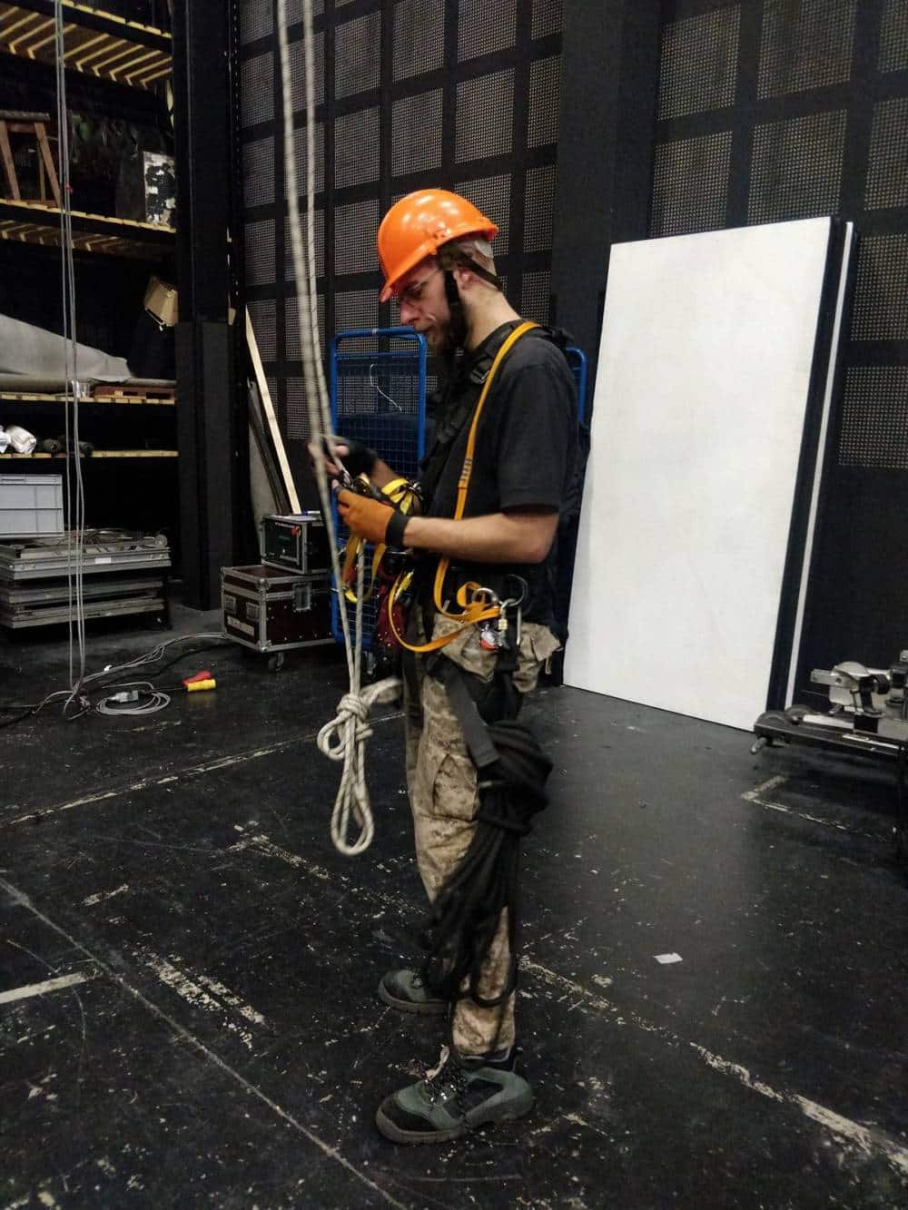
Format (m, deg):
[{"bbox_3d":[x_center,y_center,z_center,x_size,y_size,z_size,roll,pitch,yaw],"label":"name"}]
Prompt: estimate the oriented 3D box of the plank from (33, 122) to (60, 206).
[{"bbox_3d":[-2.689,-2.909,5.553,0.075,0.484,0.040,-20,22,-36],"label":"plank"}]

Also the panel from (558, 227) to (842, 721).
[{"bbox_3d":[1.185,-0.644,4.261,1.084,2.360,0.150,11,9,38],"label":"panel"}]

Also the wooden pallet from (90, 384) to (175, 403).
[{"bbox_3d":[-3.045,-1.925,7.527,0.800,0.140,1.100,-8,14,-41],"label":"wooden pallet"}]

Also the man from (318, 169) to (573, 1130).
[{"bbox_3d":[-0.038,0.127,1.690,0.480,1.790,0.540,2,12,0],"label":"man"}]

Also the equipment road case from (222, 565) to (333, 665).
[{"bbox_3d":[-0.963,0.041,5.110,0.700,0.534,0.500,-9,15,-40],"label":"equipment road case"}]

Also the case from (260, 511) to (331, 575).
[{"bbox_3d":[-0.865,-0.388,5.114,0.420,0.310,0.520,-9,15,-40],"label":"case"}]

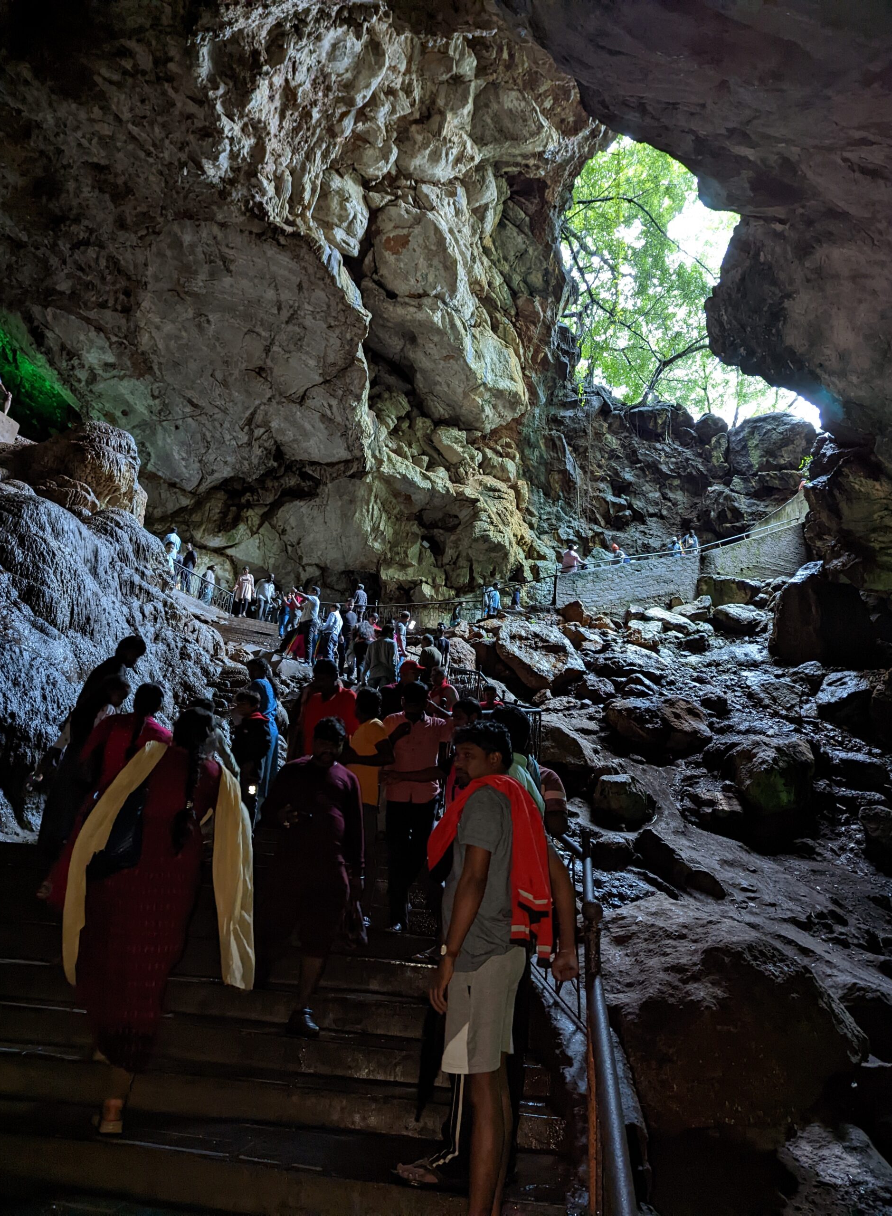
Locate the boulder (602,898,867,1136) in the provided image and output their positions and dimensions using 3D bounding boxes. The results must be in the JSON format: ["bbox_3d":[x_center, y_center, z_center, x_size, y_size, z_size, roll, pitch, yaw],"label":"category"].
[{"bbox_3d":[1.717,2.507,5.200,1.350,1.100,1.400,2,-15,0],"label":"boulder"}]

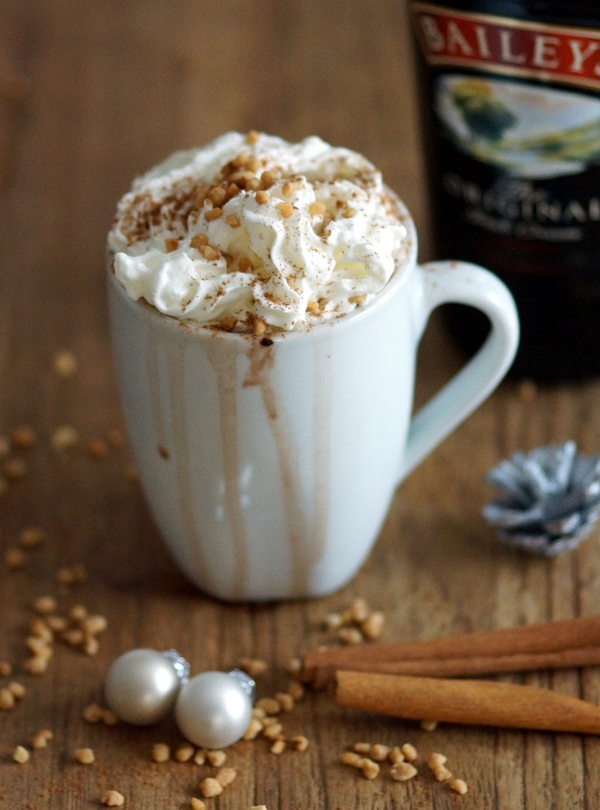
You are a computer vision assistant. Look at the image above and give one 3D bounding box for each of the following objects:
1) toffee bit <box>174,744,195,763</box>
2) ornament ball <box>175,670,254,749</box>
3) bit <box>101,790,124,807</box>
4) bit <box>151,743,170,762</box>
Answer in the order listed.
[{"bbox_3d":[-0.029,0.089,0.961,0.005,0.004,0.005,0,35,0],"label":"toffee bit"},{"bbox_3d":[-0.021,0.078,0.971,0.020,0.020,0.023,23,44,25],"label":"ornament ball"},{"bbox_3d":[-0.047,0.100,0.947,0.006,0.004,0.004,0,35,0],"label":"bit"},{"bbox_3d":[-0.035,0.089,0.961,0.004,0.004,0.005,0,35,0],"label":"bit"}]

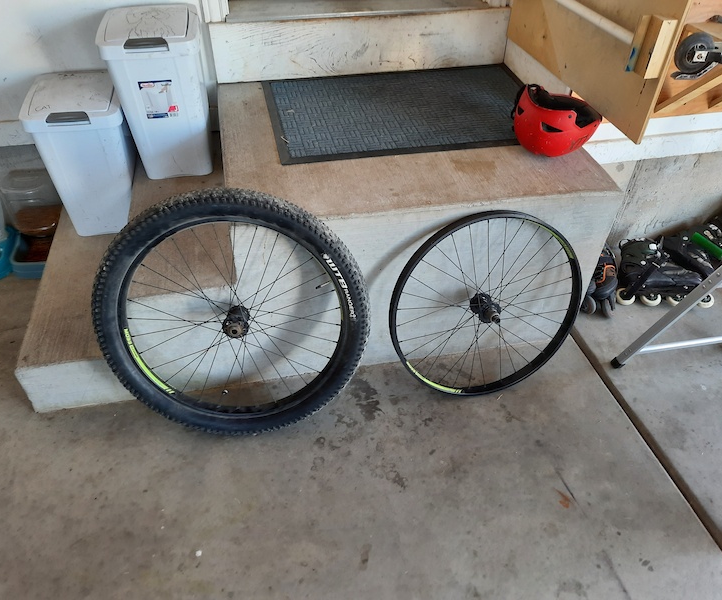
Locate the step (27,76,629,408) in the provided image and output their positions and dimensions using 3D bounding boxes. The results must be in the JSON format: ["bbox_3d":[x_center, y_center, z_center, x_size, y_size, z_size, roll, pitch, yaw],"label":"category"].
[{"bbox_3d":[-0.202,-0.285,1.916,1.710,0.604,0.885,-7,44,-10],"label":"step"}]

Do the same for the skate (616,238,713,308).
[{"bbox_3d":[1.133,-0.091,2.022,0.360,0.275,0.125,2,37,1],"label":"skate"}]

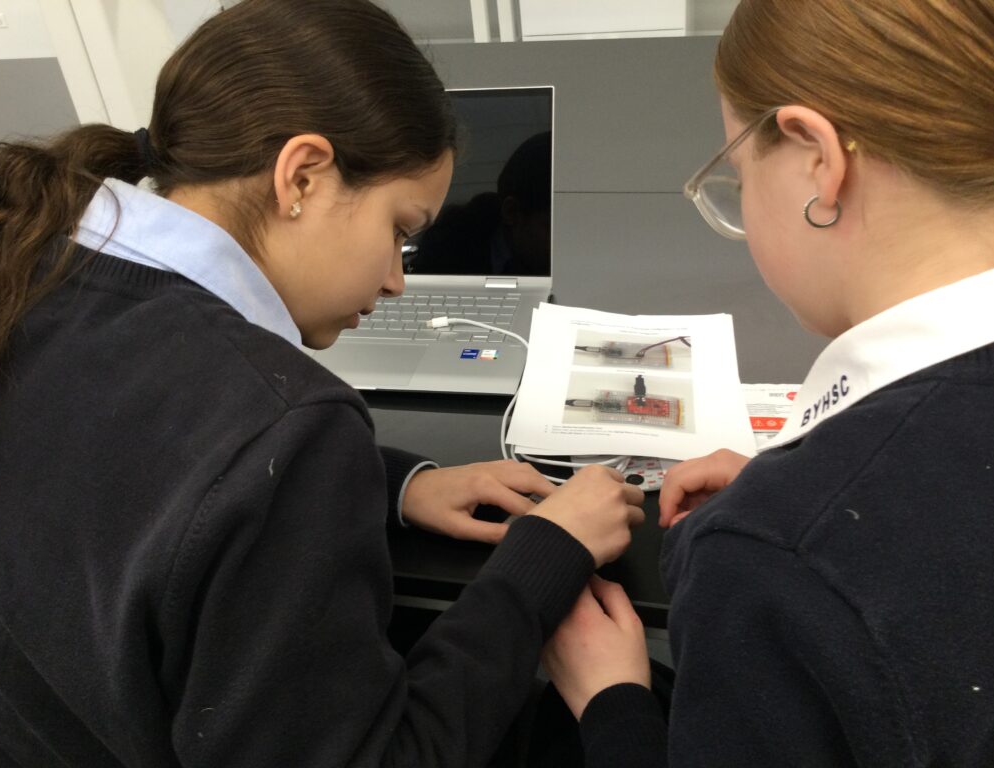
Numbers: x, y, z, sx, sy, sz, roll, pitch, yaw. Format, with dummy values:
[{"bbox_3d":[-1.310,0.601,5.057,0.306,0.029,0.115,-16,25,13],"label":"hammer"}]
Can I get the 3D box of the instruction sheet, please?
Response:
[{"bbox_3d":[0.135,-0.013,0.920,0.216,0.016,0.279,2,32,8],"label":"instruction sheet"}]

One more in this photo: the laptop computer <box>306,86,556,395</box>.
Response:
[{"bbox_3d":[-0.130,-0.171,1.043,0.358,0.230,0.335,2,33,12],"label":"laptop computer"}]

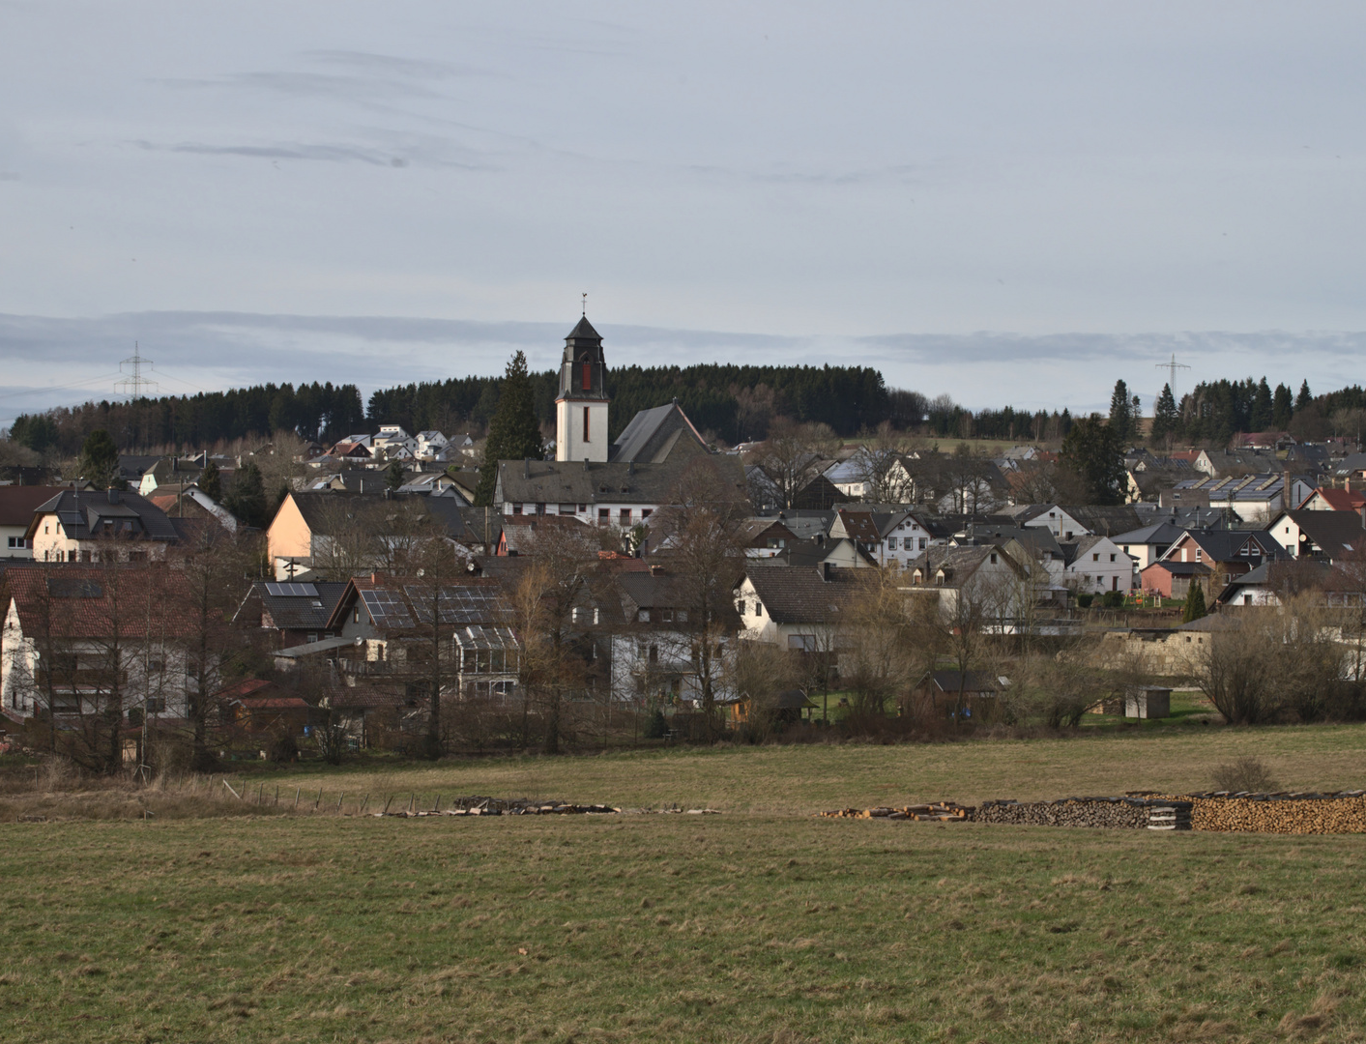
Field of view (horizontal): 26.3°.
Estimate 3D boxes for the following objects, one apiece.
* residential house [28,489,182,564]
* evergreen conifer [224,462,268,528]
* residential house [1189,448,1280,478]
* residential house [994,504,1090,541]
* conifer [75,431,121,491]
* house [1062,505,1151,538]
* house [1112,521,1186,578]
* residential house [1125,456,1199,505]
[{"bbox_3d":[-59.920,0.640,303.000,12.700,8.030,10.000,0,0,-36],"label":"residential house"},{"bbox_3d":[-57.480,-2.910,385.000,5.600,9.870,5.400,0,0,0],"label":"evergreen conifer"},{"bbox_3d":[110.380,-10.510,585.000,17.000,7.500,9.000,0,0,-24],"label":"residential house"},{"bbox_3d":[52.060,1.820,428.000,10.800,8.640,12.000,0,0,-23],"label":"residential house"},{"bbox_3d":[-85.720,-7.640,430.000,6.700,11.930,6.500,0,0,0],"label":"conifer"},{"bbox_3d":[58.480,1.960,405.000,11.000,8.510,9.000,0,0,-17],"label":"house"},{"bbox_3d":[63.840,4.320,388.000,10.800,8.810,10.800,0,0,-17],"label":"house"},{"bbox_3d":[80.290,-6.640,490.000,11.000,8.550,9.500,0,0,-25],"label":"residential house"}]

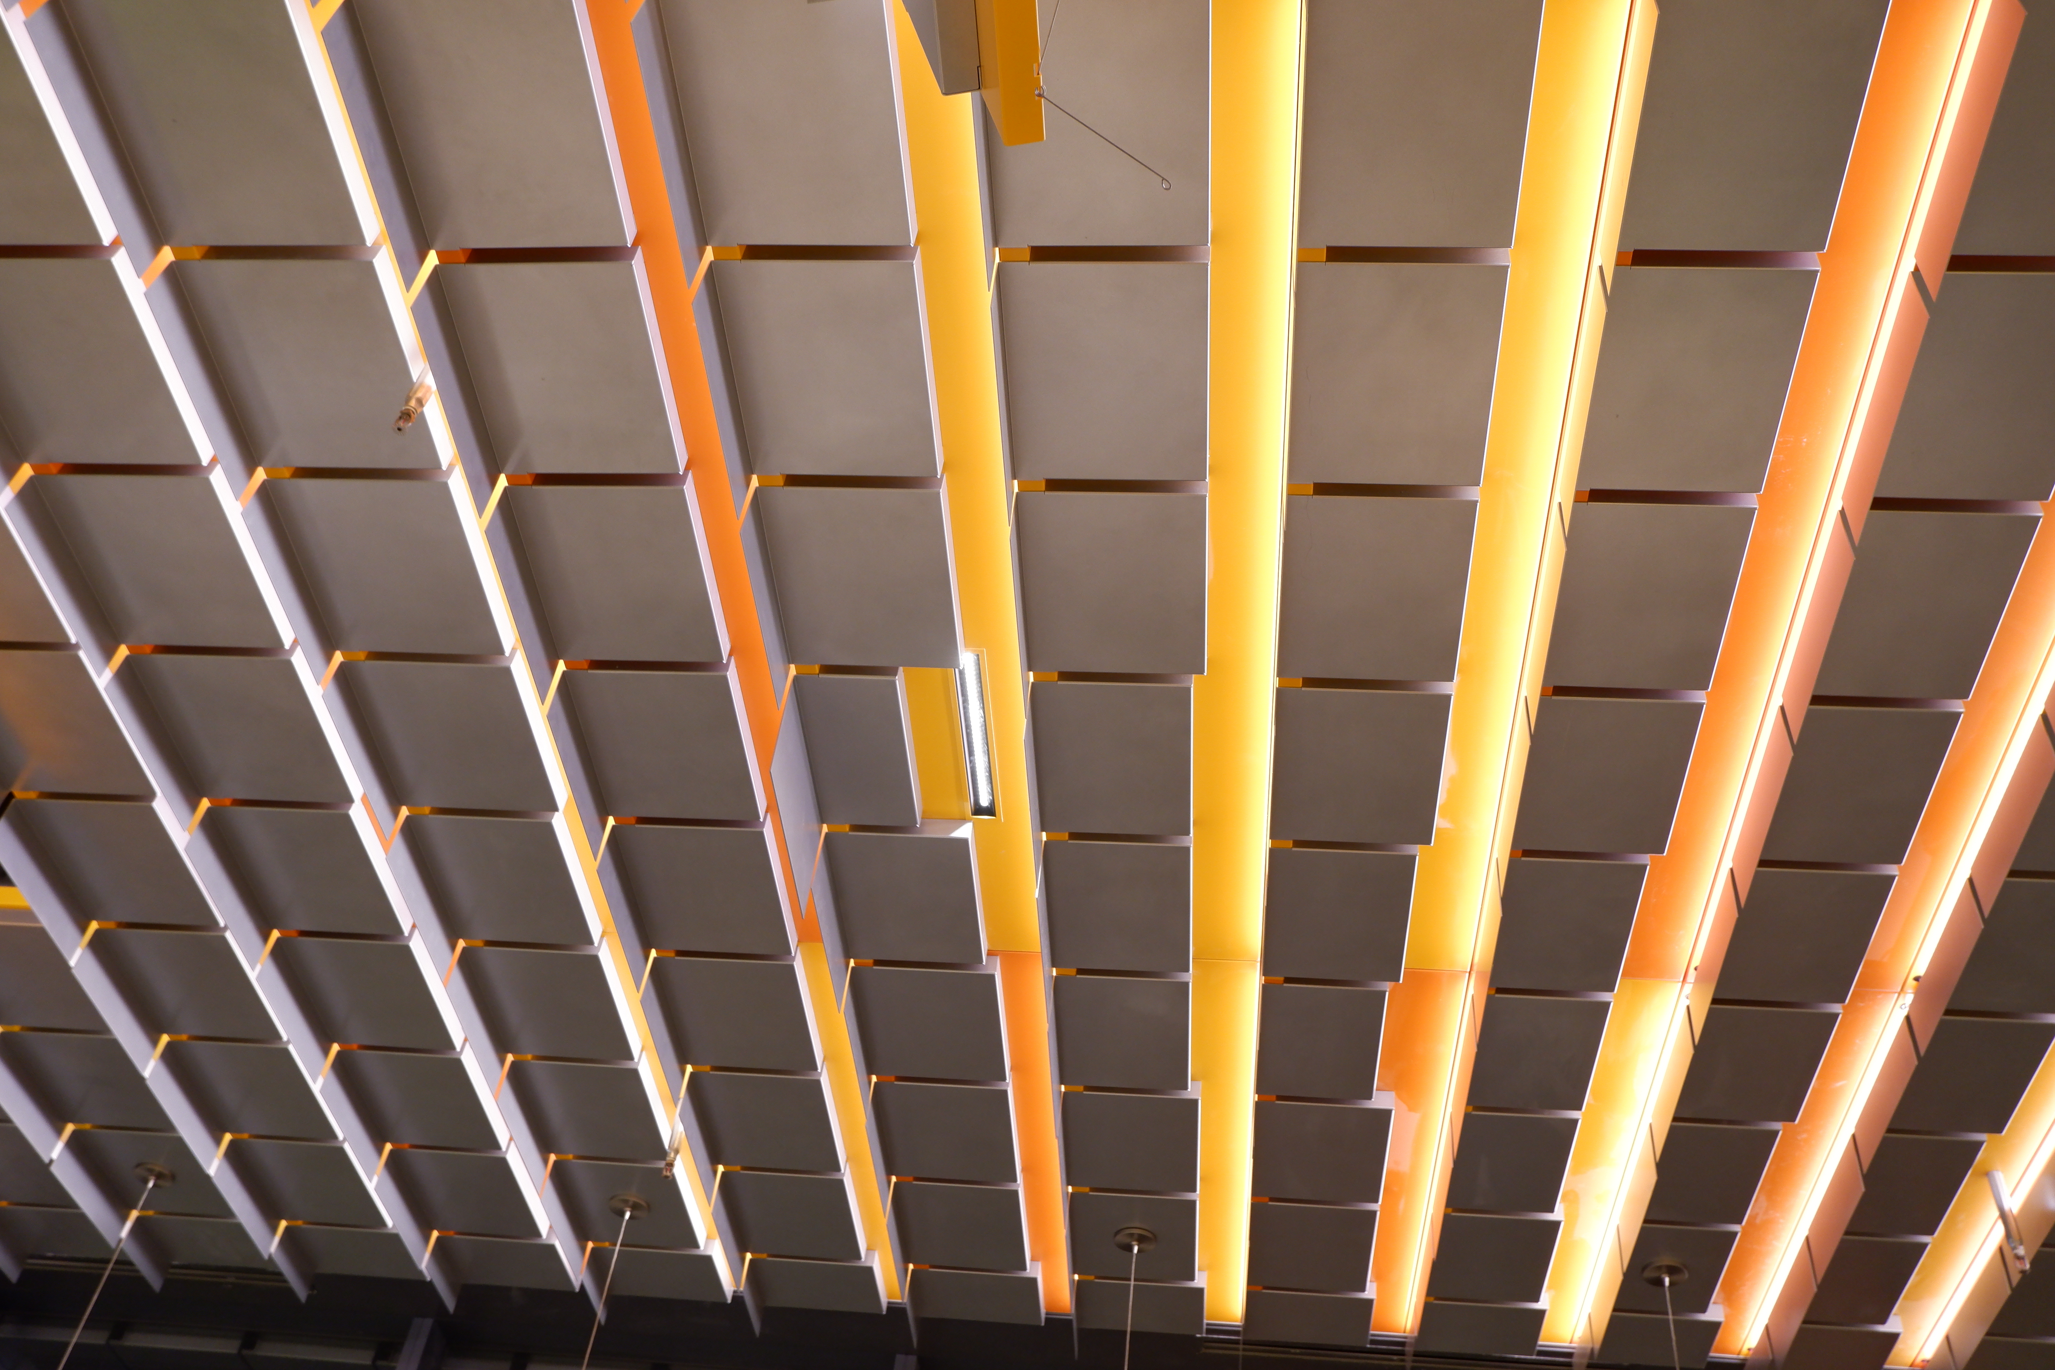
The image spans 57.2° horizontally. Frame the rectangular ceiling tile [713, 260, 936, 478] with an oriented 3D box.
[{"bbox_3d":[-0.432,-0.696,4.170,0.435,0.040,0.562,2,-46,7],"label":"rectangular ceiling tile"}]

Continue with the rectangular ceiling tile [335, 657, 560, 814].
[{"bbox_3d":[-1.553,0.134,5.135,0.459,0.040,0.562,2,-46,7],"label":"rectangular ceiling tile"}]

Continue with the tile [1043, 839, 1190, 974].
[{"bbox_3d":[0.264,0.622,5.341,0.400,0.040,0.562,2,-46,7],"label":"tile"}]

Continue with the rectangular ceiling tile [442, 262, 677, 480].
[{"bbox_3d":[-1.036,-0.714,4.240,0.434,0.040,0.562,2,-46,7],"label":"rectangular ceiling tile"}]

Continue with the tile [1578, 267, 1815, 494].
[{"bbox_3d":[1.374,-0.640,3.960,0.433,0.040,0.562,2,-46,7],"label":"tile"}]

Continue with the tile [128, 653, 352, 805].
[{"bbox_3d":[-2.151,0.116,5.205,0.460,0.040,0.562,2,-46,7],"label":"tile"}]

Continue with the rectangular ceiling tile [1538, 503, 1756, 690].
[{"bbox_3d":[1.409,-0.207,4.373,0.435,0.040,0.562,2,-46,7],"label":"rectangular ceiling tile"}]

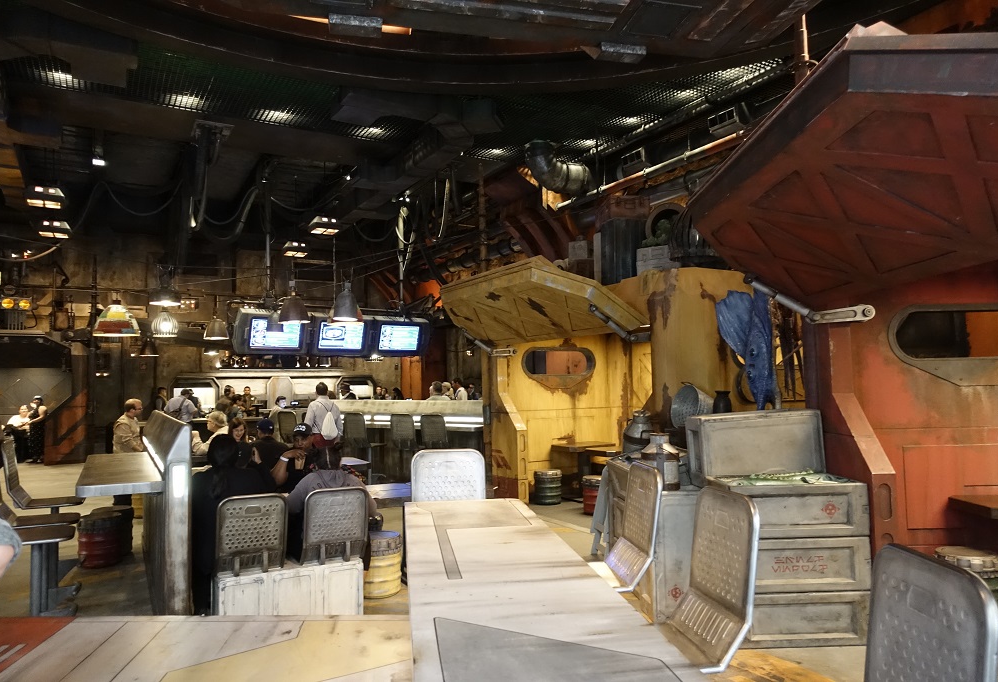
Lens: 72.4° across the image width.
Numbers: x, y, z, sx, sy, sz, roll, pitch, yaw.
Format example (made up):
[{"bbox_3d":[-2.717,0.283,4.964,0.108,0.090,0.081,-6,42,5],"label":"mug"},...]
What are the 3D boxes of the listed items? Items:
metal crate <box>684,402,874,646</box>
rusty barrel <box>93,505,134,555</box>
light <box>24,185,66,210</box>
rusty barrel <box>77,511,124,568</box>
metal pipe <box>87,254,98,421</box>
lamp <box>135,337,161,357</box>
[{"bbox_3d":[1.980,1.283,4.944,0.986,1.567,0.740,-1,-3,0],"label":"metal crate"},{"bbox_3d":[-3.879,1.916,6.869,0.430,0.450,0.430,2,-5,-29],"label":"rusty barrel"},{"bbox_3d":[-7.451,-2.355,11.200,0.640,0.320,0.500,2,-5,-30],"label":"light"},{"bbox_3d":[-4.139,2.084,7.091,0.405,0.470,0.405,0,-3,-30],"label":"rusty barrel"},{"bbox_3d":[-9.638,-0.107,16.200,0.120,3.800,0.120,2,-5,-30],"label":"metal pipe"},{"bbox_3d":[-7.859,0.123,15.300,0.400,0.430,0.400,0,-3,-27],"label":"lamp"}]

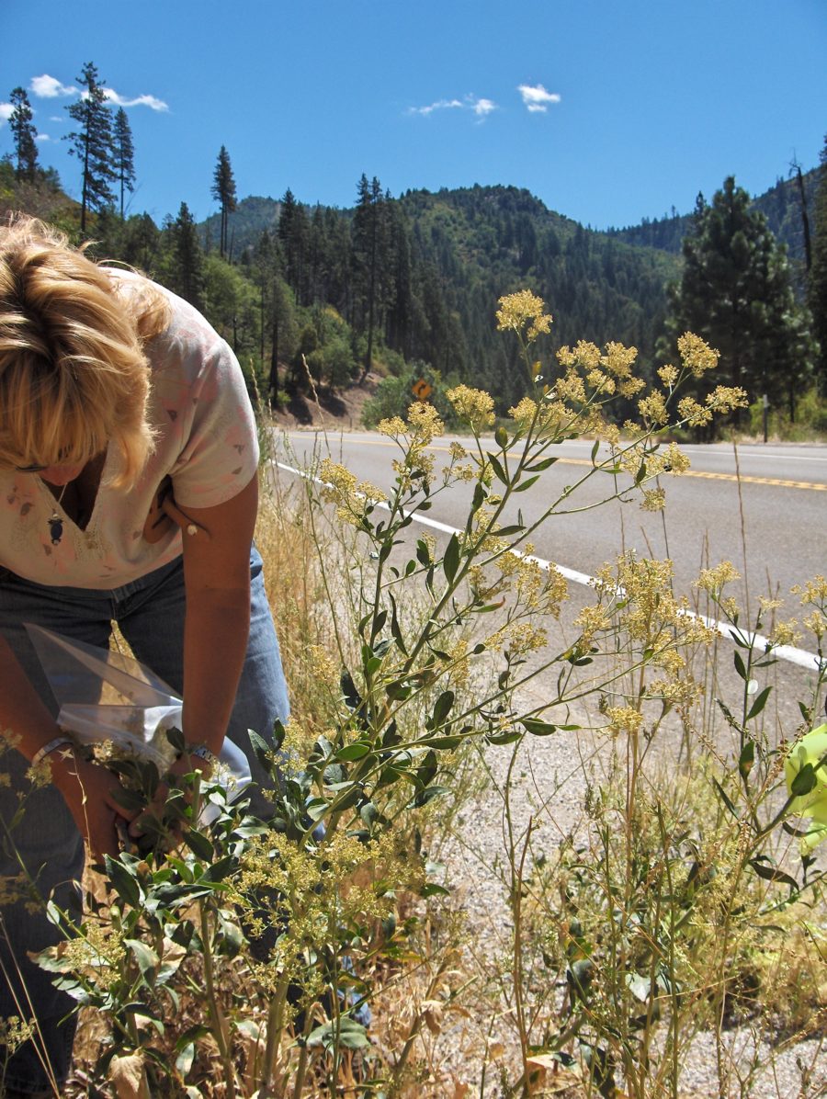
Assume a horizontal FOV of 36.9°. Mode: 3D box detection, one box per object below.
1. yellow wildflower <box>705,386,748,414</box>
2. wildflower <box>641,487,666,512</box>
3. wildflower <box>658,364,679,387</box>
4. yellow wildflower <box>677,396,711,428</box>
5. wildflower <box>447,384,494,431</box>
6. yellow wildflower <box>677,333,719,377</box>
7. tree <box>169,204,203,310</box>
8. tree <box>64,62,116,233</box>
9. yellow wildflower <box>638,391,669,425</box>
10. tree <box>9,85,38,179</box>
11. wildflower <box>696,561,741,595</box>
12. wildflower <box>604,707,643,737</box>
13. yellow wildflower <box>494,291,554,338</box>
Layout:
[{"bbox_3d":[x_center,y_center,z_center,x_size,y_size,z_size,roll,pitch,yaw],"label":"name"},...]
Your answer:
[{"bbox_3d":[0.336,-0.160,1.330,0.047,0.030,0.043,0,6,0],"label":"yellow wildflower"},{"bbox_3d":[0.291,-0.061,1.500,0.029,0.029,0.029,0,6,0],"label":"wildflower"},{"bbox_3d":[0.274,-0.187,1.330,0.022,0.024,0.019,0,6,0],"label":"wildflower"},{"bbox_3d":[0.340,-0.167,1.500,0.042,0.038,0.040,0,6,0],"label":"yellow wildflower"},{"bbox_3d":[0.062,-0.155,1.350,0.052,0.050,0.047,0,6,0],"label":"wildflower"},{"bbox_3d":[0.305,-0.208,1.330,0.045,0.047,0.041,0,6,0],"label":"yellow wildflower"},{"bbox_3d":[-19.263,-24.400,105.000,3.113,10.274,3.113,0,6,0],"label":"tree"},{"bbox_3d":[-32.568,-40.258,125.000,5.189,17.604,5.189,0,6,0],"label":"tree"},{"bbox_3d":[0.291,-0.172,1.500,0.038,0.042,0.040,0,6,0],"label":"yellow wildflower"},{"bbox_3d":[-59.925,-63.728,190.000,4.507,14.365,4.056,0,6,0],"label":"tree"},{"bbox_3d":[0.381,0.036,1.550,0.057,0.044,0.051,0,6,0],"label":"wildflower"},{"bbox_3d":[0.217,0.177,1.280,0.042,0.030,0.038,0,6,0],"label":"wildflower"},{"bbox_3d":[0.120,-0.257,1.350,0.062,0.050,0.056,0,6,0],"label":"yellow wildflower"}]

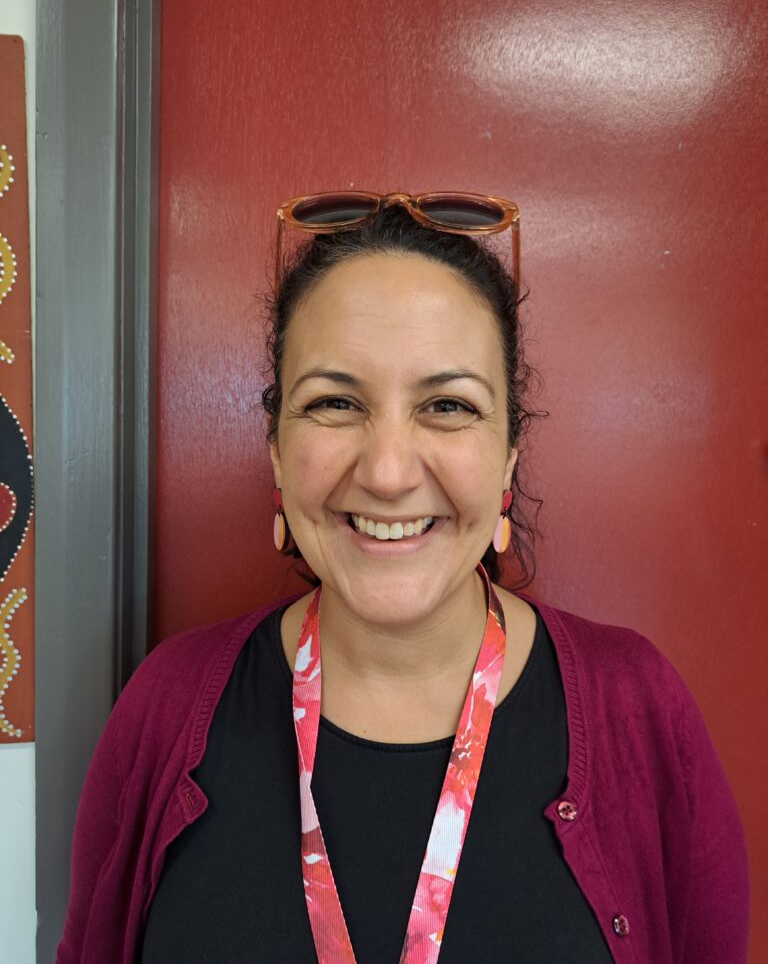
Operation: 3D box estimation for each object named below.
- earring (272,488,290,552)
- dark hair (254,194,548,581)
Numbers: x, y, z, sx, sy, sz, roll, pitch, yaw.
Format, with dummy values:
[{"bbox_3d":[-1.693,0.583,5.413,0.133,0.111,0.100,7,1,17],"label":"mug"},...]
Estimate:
[{"bbox_3d":[-0.070,0.026,0.480,0.013,0.043,0.005,2,2,43],"label":"earring"},{"bbox_3d":[0.009,-0.050,0.510,0.190,0.262,0.205,1,2,0],"label":"dark hair"}]

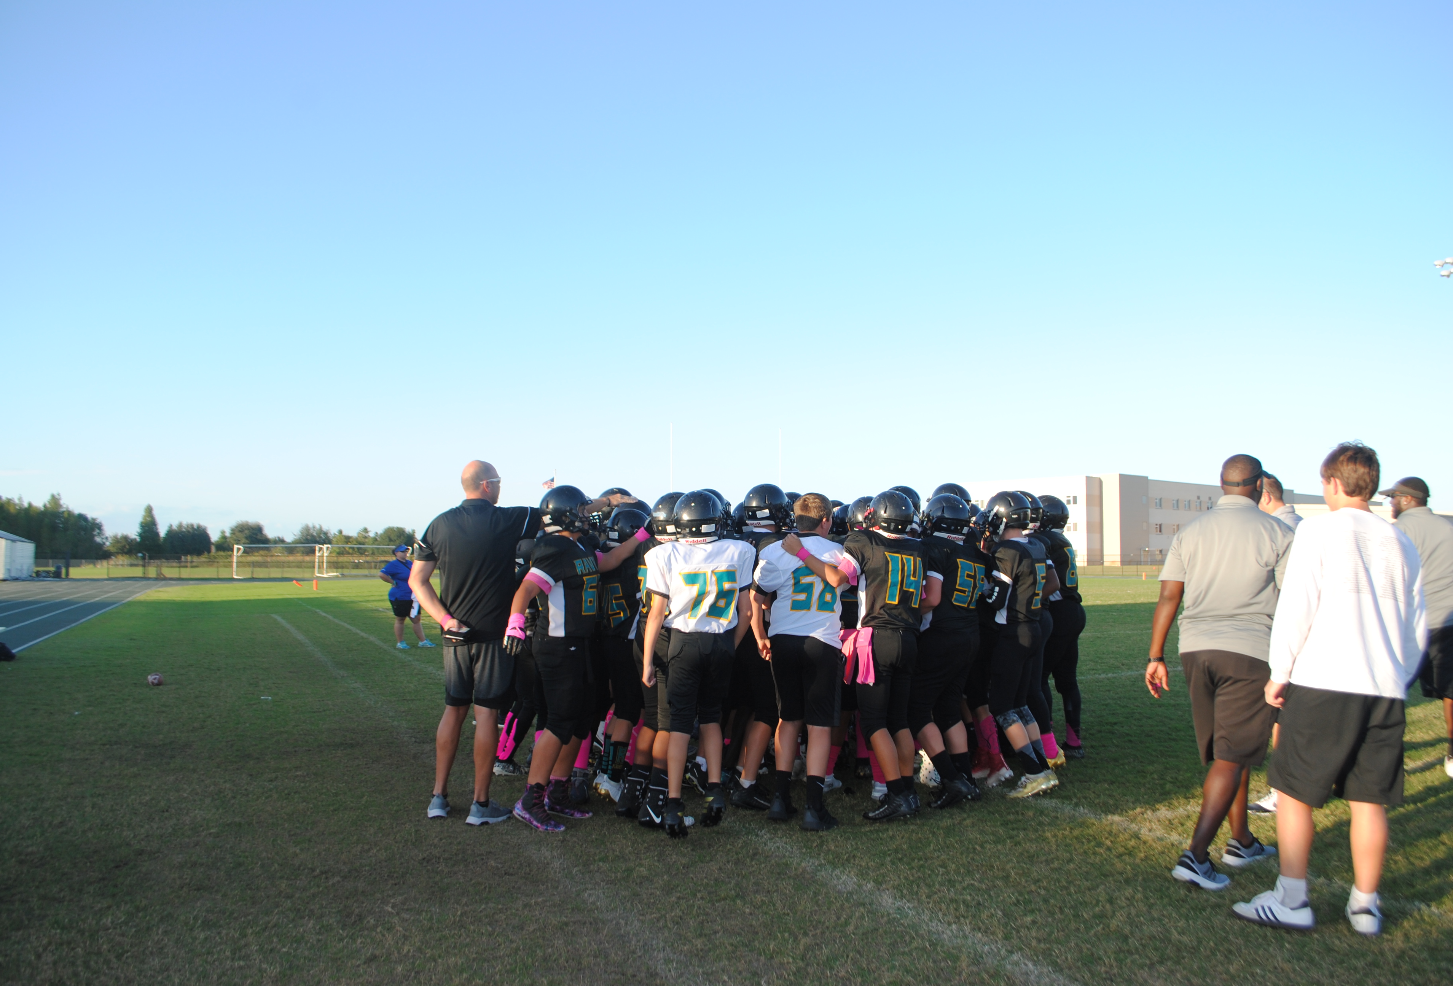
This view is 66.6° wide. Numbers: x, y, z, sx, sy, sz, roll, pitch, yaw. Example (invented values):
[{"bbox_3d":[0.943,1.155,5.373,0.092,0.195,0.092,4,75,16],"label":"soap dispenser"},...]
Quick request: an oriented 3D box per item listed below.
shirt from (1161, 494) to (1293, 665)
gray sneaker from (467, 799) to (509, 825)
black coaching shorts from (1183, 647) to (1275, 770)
[{"bbox_3d":[2.180,0.364,4.787,0.560,0.710,0.350,-3,-5,42],"label":"shirt"},{"bbox_3d":[-1.205,1.601,5.614,0.108,0.115,0.300,-2,-4,34],"label":"gray sneaker"},{"bbox_3d":[2.165,0.898,4.755,0.340,0.530,0.380,3,-5,-45],"label":"black coaching shorts"}]

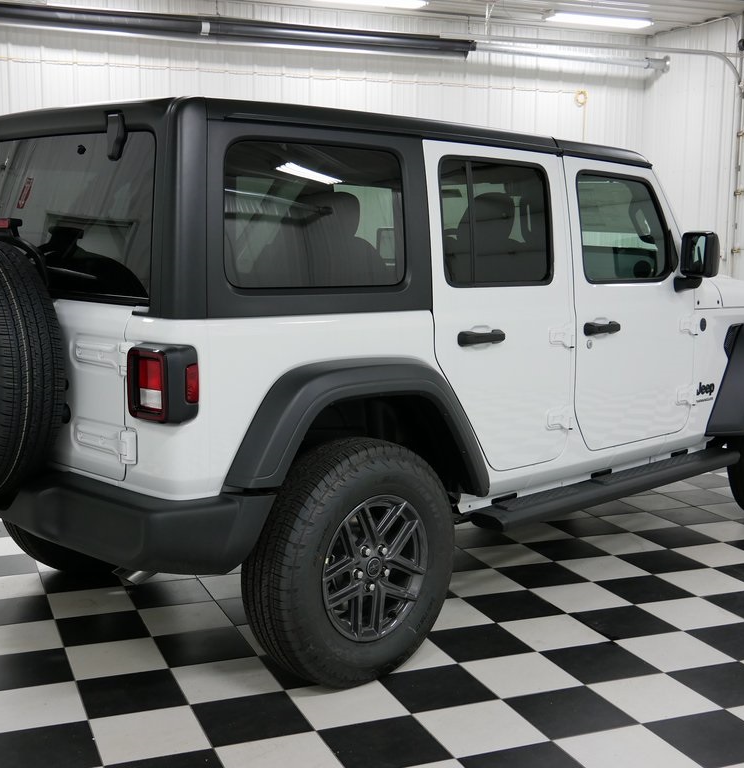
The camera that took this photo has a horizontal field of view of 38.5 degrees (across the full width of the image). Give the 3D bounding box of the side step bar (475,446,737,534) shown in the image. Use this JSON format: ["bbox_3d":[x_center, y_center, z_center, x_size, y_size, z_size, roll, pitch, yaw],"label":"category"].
[{"bbox_3d":[1.037,0.417,4.426,1.738,0.071,0.153,-8,12,-44],"label":"side step bar"}]

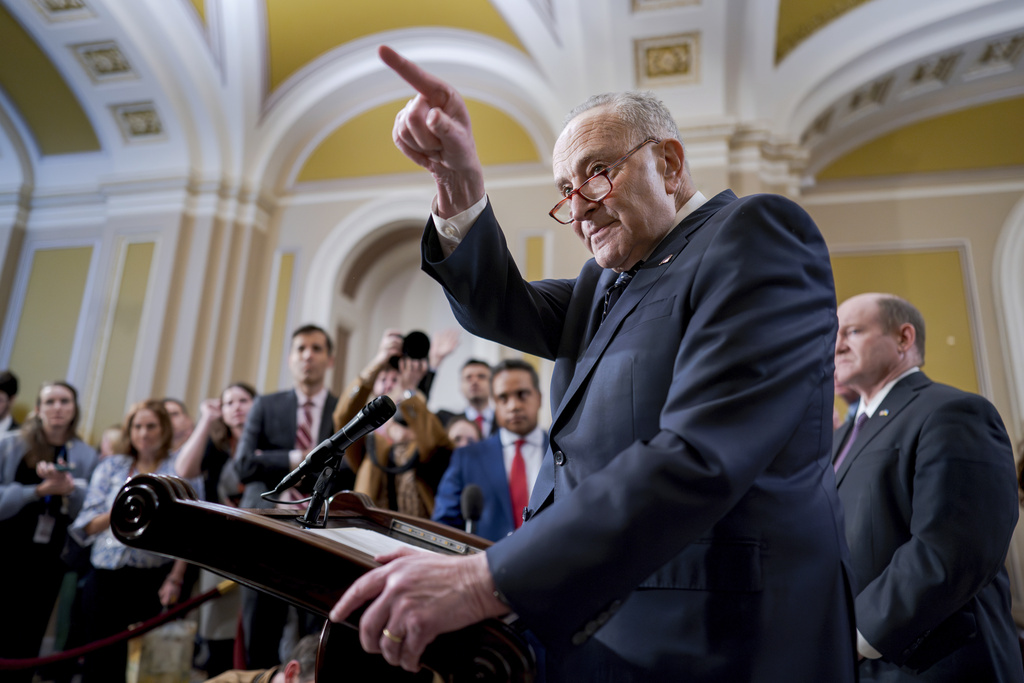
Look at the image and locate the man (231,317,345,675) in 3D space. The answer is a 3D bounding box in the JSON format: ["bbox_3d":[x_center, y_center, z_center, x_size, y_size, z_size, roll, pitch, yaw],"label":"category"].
[{"bbox_3d":[-0.784,0.824,2.332,0.510,1.857,0.380,4,-15,-9],"label":"man"}]

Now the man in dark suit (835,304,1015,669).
[{"bbox_3d":[0.918,0.722,1.534,0.380,1.749,0.540,6,-16,-16],"label":"man in dark suit"}]

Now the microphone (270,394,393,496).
[{"bbox_3d":[-0.250,0.149,0.960,0.220,0.050,0.045,-37,-26,10],"label":"microphone"}]

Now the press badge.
[{"bbox_3d":[-1.931,0.772,2.820,0.070,0.115,0.010,11,-17,-30],"label":"press badge"}]

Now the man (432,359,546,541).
[{"bbox_3d":[-0.028,0.875,2.102,0.510,1.693,0.330,3,-15,-5],"label":"man"}]

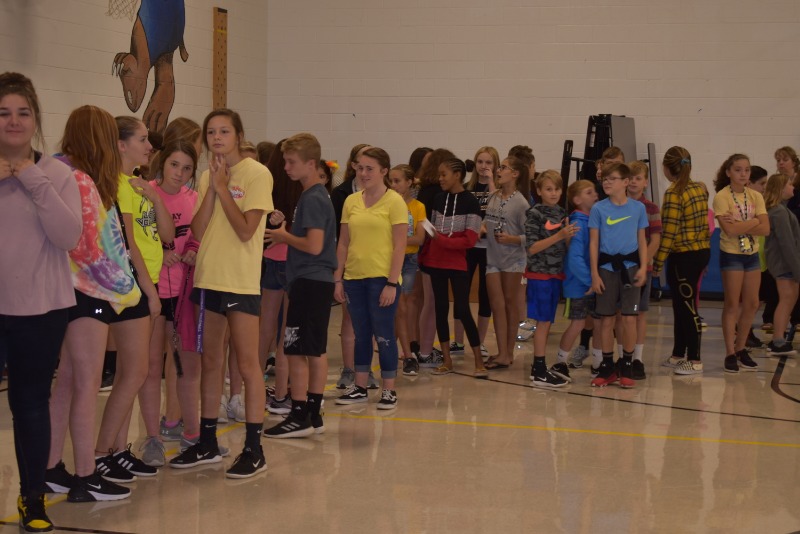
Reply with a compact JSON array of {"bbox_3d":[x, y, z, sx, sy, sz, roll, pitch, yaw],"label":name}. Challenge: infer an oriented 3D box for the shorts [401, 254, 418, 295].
[{"bbox_3d":[0.004,0.026,10.739,0.280,0.300,0.205,3,4,25],"label":"shorts"}]

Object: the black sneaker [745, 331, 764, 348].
[{"bbox_3d":[2.870,0.603,12.553,0.250,0.100,0.090,1,4,2],"label":"black sneaker"}]

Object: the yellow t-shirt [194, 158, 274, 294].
[{"bbox_3d":[-0.764,-0.187,7.084,0.400,0.630,0.280,3,4,27],"label":"yellow t-shirt"}]

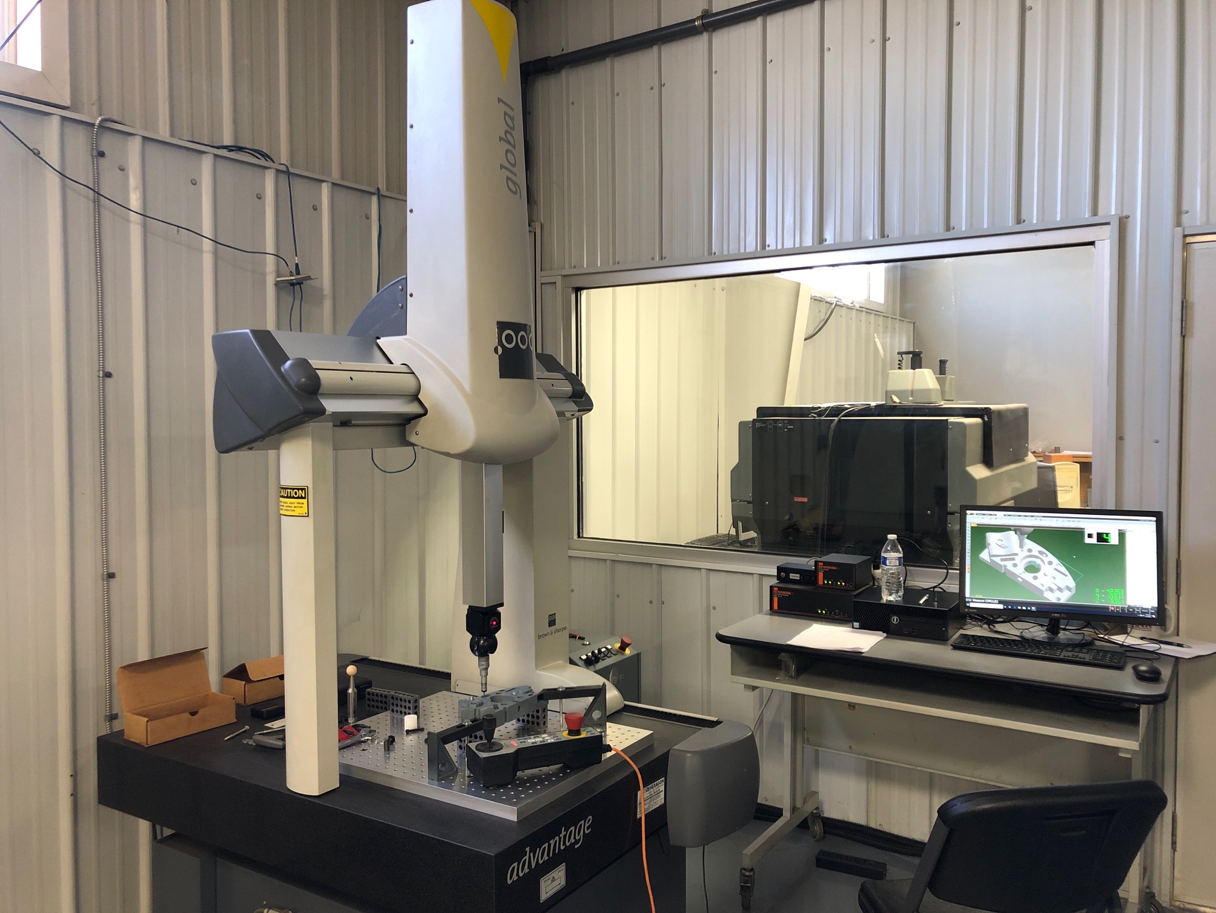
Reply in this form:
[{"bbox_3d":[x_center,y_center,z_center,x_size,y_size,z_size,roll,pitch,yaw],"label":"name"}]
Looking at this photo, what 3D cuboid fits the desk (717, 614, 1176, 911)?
[{"bbox_3d":[0.985,0.945,2.934,1.210,0.815,0.750,1,2,32],"label":"desk"}]

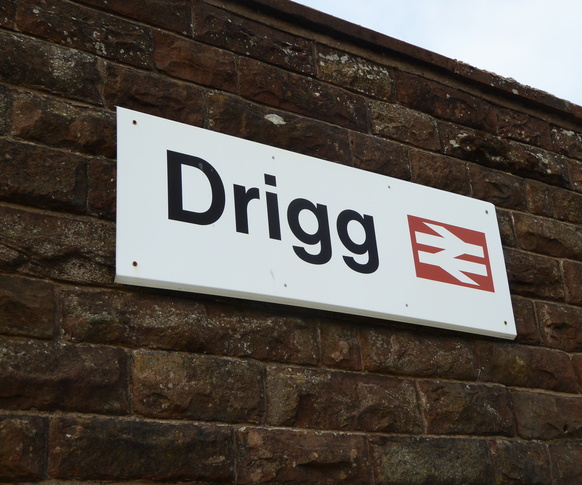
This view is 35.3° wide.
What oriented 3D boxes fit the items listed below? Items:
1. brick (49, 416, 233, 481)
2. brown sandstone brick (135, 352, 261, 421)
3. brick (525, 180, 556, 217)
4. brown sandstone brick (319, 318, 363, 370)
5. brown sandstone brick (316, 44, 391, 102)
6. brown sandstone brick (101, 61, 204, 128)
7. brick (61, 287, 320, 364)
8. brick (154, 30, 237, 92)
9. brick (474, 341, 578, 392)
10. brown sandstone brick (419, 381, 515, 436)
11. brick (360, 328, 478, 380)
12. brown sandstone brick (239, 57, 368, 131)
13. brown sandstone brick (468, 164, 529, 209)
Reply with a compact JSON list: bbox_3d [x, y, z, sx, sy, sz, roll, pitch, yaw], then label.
[{"bbox_3d":[-0.392,0.538,2.322,0.496,0.140,0.120,11,-26,-33],"label":"brick"},{"bbox_3d":[-0.269,0.407,2.475,0.395,0.168,0.120,11,-26,-33],"label":"brown sandstone brick"},{"bbox_3d":[0.895,-0.135,3.495,0.134,0.144,0.150,11,-27,-33],"label":"brick"},{"bbox_3d":[0.095,0.317,2.684,0.144,0.142,0.150,11,-27,-33],"label":"brown sandstone brick"},{"bbox_3d":[0.202,-0.580,3.286,0.332,0.148,0.120,11,-26,-33],"label":"brown sandstone brick"},{"bbox_3d":[-0.424,-0.408,2.734,0.323,0.143,0.120,11,-26,-33],"label":"brown sandstone brick"},{"bbox_3d":[-0.272,0.257,2.542,0.797,0.143,0.120,11,-26,-33],"label":"brick"},{"bbox_3d":[-0.322,-0.536,2.870,0.283,0.138,0.120,11,-26,-33],"label":"brick"},{"bbox_3d":[0.801,0.460,3.259,0.508,0.143,0.120,11,-26,-33],"label":"brick"},{"bbox_3d":[0.504,0.541,2.885,0.389,0.163,0.150,11,-27,-33],"label":"brown sandstone brick"},{"bbox_3d":[0.363,0.366,2.862,0.482,0.154,0.150,11,-27,-33],"label":"brick"},{"bbox_3d":[0.007,-0.445,2.976,0.504,0.144,0.150,11,-27,-33],"label":"brown sandstone brick"},{"bbox_3d":[0.761,-0.184,3.526,0.300,0.138,0.120,11,-26,-33],"label":"brown sandstone brick"}]

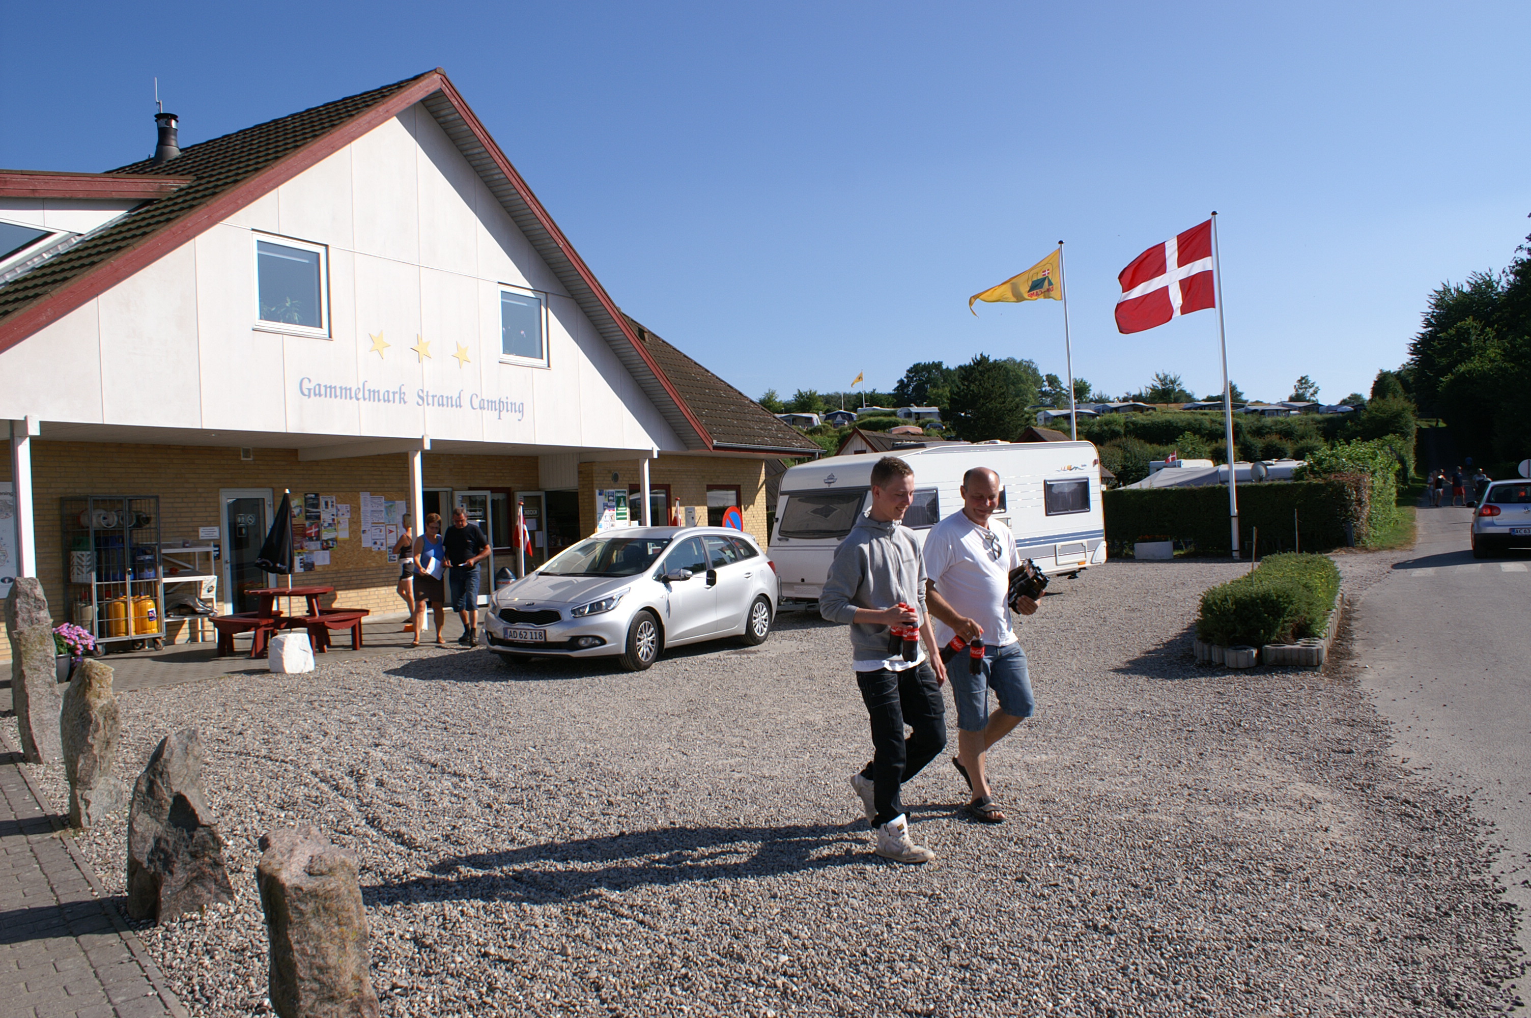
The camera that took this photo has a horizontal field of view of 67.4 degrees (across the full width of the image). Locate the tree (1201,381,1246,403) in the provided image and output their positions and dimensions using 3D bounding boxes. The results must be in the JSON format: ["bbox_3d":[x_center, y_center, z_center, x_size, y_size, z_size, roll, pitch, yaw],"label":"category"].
[{"bbox_3d":[59.900,-15.169,150.000,6.000,3.100,4.600,-3,-1,22],"label":"tree"}]

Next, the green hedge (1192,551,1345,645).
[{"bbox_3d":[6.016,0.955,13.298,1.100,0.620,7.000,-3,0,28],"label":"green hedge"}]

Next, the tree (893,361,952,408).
[{"bbox_3d":[25.364,-19.481,185.000,10.200,8.600,9.000,-3,-1,0],"label":"tree"}]

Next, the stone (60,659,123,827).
[{"bbox_3d":[-3.778,1.284,6.442,0.300,0.910,0.290,-3,-1,40],"label":"stone"}]

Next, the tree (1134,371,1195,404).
[{"bbox_3d":[52.234,-15.795,150.000,7.500,4.600,6.500,-2,0,0],"label":"tree"}]

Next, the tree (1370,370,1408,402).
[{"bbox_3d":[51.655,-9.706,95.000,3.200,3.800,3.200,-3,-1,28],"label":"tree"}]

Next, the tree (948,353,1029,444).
[{"bbox_3d":[20.307,-9.743,105.000,7.400,8.700,7.200,-2,0,0],"label":"tree"}]

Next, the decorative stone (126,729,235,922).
[{"bbox_3d":[-2.457,1.285,4.806,0.290,0.740,0.360,-3,-1,35],"label":"decorative stone"}]

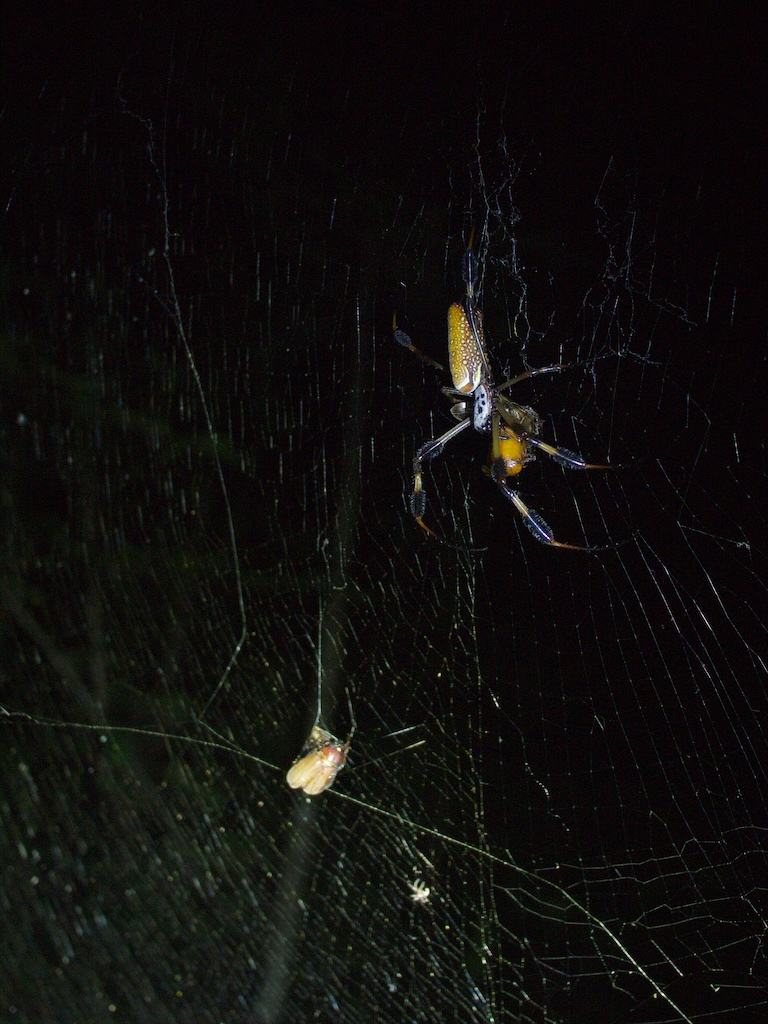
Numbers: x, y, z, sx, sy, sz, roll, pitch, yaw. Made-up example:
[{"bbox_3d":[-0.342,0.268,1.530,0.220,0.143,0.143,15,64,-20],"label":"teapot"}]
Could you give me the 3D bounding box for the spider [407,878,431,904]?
[{"bbox_3d":[0.010,0.111,0.250,0.007,0.007,0.003,-9,-6,18],"label":"spider"}]

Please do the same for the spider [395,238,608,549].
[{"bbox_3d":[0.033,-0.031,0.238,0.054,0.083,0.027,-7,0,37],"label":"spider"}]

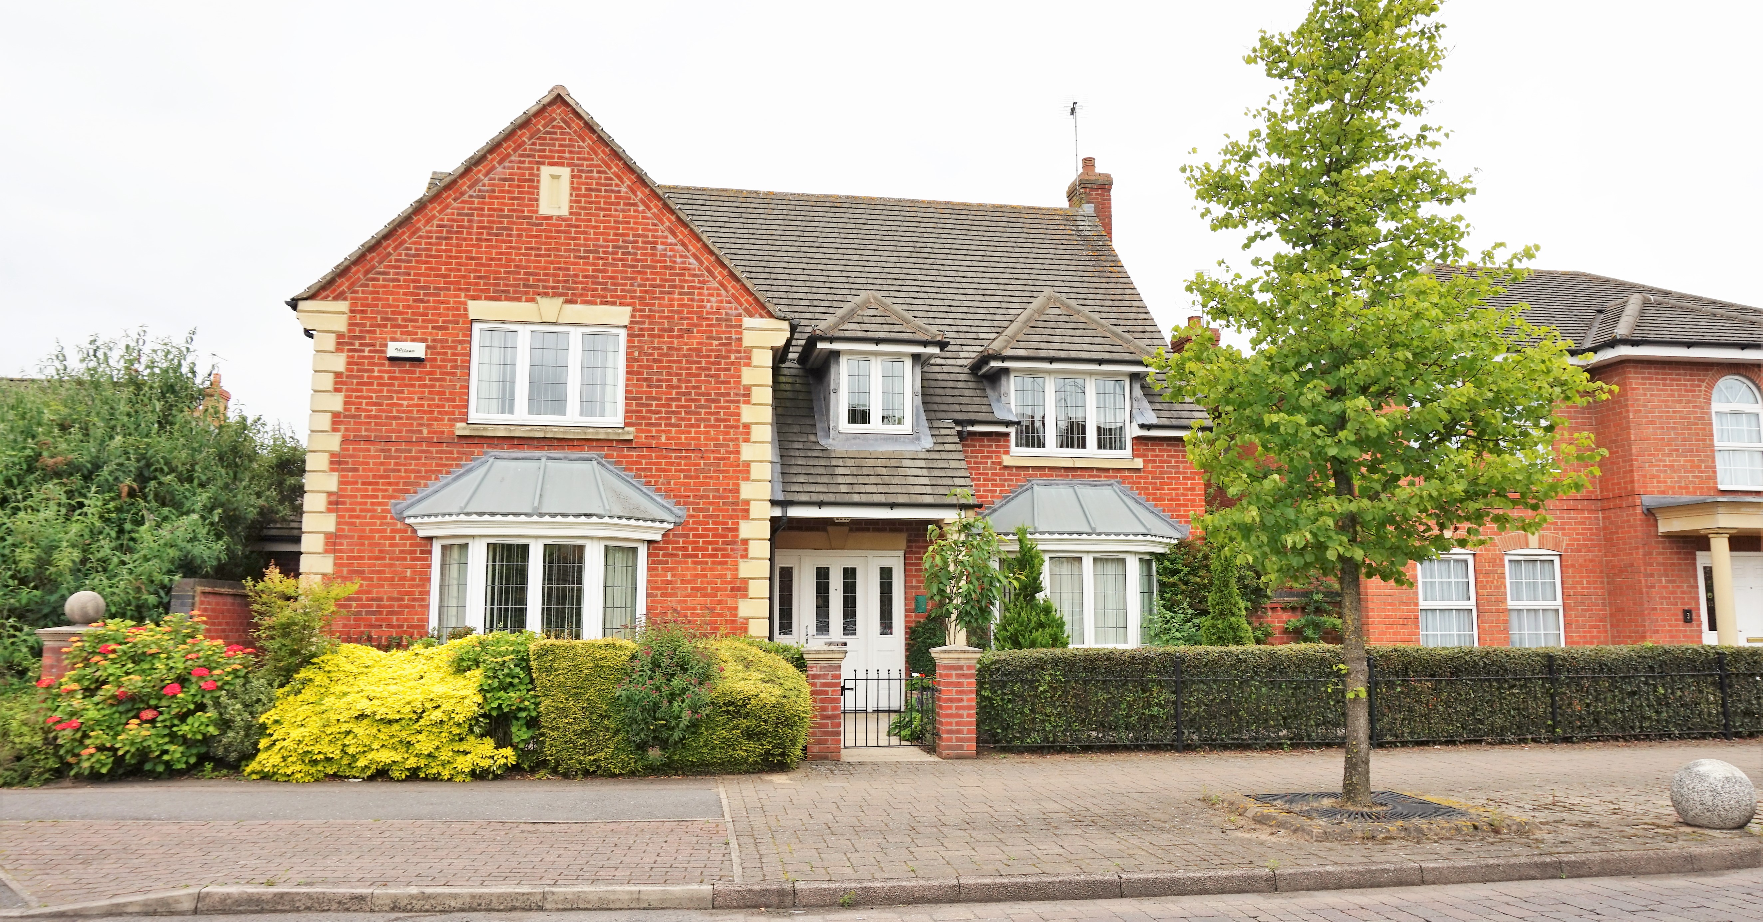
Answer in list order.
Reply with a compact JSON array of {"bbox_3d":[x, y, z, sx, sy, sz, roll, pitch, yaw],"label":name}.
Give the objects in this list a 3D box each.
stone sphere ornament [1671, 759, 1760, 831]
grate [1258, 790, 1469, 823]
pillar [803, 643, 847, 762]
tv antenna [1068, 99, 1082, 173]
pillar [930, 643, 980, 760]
[{"bbox_3d":[5.601,2.245,7.914,0.470,0.465,0.470,1,-7,-9],"label":"stone sphere ornament"},{"bbox_3d":[3.493,2.546,8.598,1.210,0.050,1.140,1,-7,-9],"label":"grate"},{"bbox_3d":[-0.558,2.319,11.307,0.420,1.067,0.420,1,-7,-9],"label":"pillar"},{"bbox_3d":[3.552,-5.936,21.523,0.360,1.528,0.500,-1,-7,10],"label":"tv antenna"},{"bbox_3d":[0.724,2.344,11.471,0.420,1.066,0.420,1,-7,-9],"label":"pillar"}]

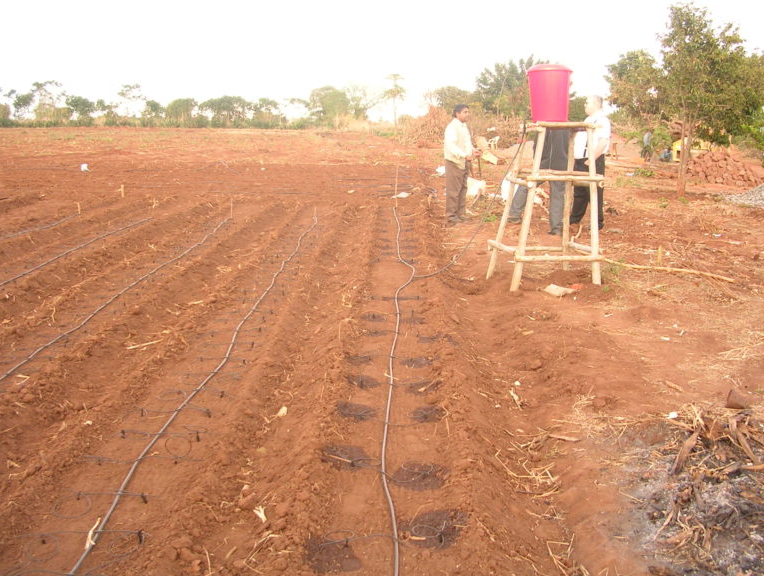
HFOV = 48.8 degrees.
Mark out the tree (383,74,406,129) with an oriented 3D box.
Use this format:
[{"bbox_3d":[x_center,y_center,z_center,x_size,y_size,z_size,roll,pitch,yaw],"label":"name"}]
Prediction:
[{"bbox_3d":[0.960,-14.240,64.450,1.830,4.030,1.650,0,12,0],"label":"tree"}]

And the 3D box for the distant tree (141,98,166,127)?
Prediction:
[{"bbox_3d":[-19.990,-15.243,73.437,2.090,2.526,2.090,0,12,0],"label":"distant tree"}]

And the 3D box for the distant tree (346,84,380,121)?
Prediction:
[{"bbox_3d":[-1.608,-15.909,73.293,2.956,3.564,2.956,0,12,0],"label":"distant tree"}]

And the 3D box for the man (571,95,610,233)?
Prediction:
[{"bbox_3d":[2.741,-1.636,11.069,0.520,1.750,0.540,-3,12,-15],"label":"man"}]

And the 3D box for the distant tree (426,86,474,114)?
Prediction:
[{"bbox_3d":[5.399,-14.424,66.453,3.783,2.916,3.783,0,12,0],"label":"distant tree"}]

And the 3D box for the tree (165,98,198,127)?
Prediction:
[{"bbox_3d":[-17.230,-15.040,72.460,2.920,2.440,2.630,0,12,0],"label":"tree"}]

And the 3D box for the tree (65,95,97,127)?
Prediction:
[{"bbox_3d":[-25.810,-15.200,72.420,2.580,2.770,2.320,0,12,0],"label":"tree"}]

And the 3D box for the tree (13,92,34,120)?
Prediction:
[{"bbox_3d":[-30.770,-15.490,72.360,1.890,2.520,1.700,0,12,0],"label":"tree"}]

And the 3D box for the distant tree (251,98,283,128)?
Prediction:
[{"bbox_3d":[-10.062,-15.201,73.446,2.788,2.613,2.788,0,12,0],"label":"distant tree"}]

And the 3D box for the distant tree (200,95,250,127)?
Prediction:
[{"bbox_3d":[-13.440,-15.200,72.420,4.290,2.770,3.870,0,12,0],"label":"distant tree"}]

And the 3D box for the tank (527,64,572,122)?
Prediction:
[{"bbox_3d":[1.495,-1.724,7.485,0.400,0.500,0.400,0,12,0],"label":"tank"}]

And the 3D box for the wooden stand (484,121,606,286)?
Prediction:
[{"bbox_3d":[1.475,-0.765,7.712,0.890,1.460,0.770,-3,13,-15],"label":"wooden stand"}]

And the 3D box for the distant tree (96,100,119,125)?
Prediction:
[{"bbox_3d":[-23.510,-15.040,72.460,2.060,2.440,1.860,0,12,0],"label":"distant tree"}]

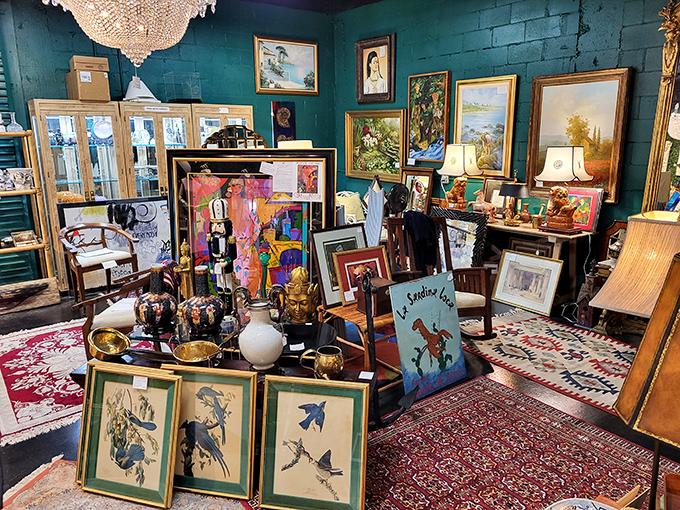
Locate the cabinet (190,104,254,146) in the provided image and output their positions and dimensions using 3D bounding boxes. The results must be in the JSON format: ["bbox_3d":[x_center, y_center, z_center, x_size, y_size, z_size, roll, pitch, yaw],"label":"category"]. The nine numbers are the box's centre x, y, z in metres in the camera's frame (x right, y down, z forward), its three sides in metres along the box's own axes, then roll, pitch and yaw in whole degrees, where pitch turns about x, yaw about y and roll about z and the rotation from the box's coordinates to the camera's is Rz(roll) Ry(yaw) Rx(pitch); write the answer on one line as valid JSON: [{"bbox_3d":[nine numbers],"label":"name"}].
[{"bbox_3d":[-1.541,-0.916,6.673,0.810,1.990,0.410,-11,17,-37],"label":"cabinet"}]

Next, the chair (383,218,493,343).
[{"bbox_3d":[0.734,0.200,4.040,0.600,0.950,0.770,-9,15,-31],"label":"chair"}]

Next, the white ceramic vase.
[{"bbox_3d":[-0.357,0.362,2.331,0.208,0.319,0.208,2,13,11],"label":"white ceramic vase"}]

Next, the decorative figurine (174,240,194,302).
[{"bbox_3d":[-1.082,0.168,3.499,0.115,0.565,0.135,10,17,39],"label":"decorative figurine"}]

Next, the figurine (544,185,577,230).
[{"bbox_3d":[2.128,-0.474,4.927,0.190,0.410,0.240,-8,15,-26],"label":"figurine"}]

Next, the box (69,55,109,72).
[{"bbox_3d":[-2.607,-1.964,5.297,0.315,0.127,0.280,-11,17,-37],"label":"box"}]

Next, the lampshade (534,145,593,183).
[{"bbox_3d":[2.133,-0.867,4.836,0.330,0.305,0.420,-11,17,-37],"label":"lampshade"}]

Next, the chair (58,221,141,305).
[{"bbox_3d":[-2.416,0.115,5.175,0.600,0.770,0.600,11,18,41],"label":"chair"}]

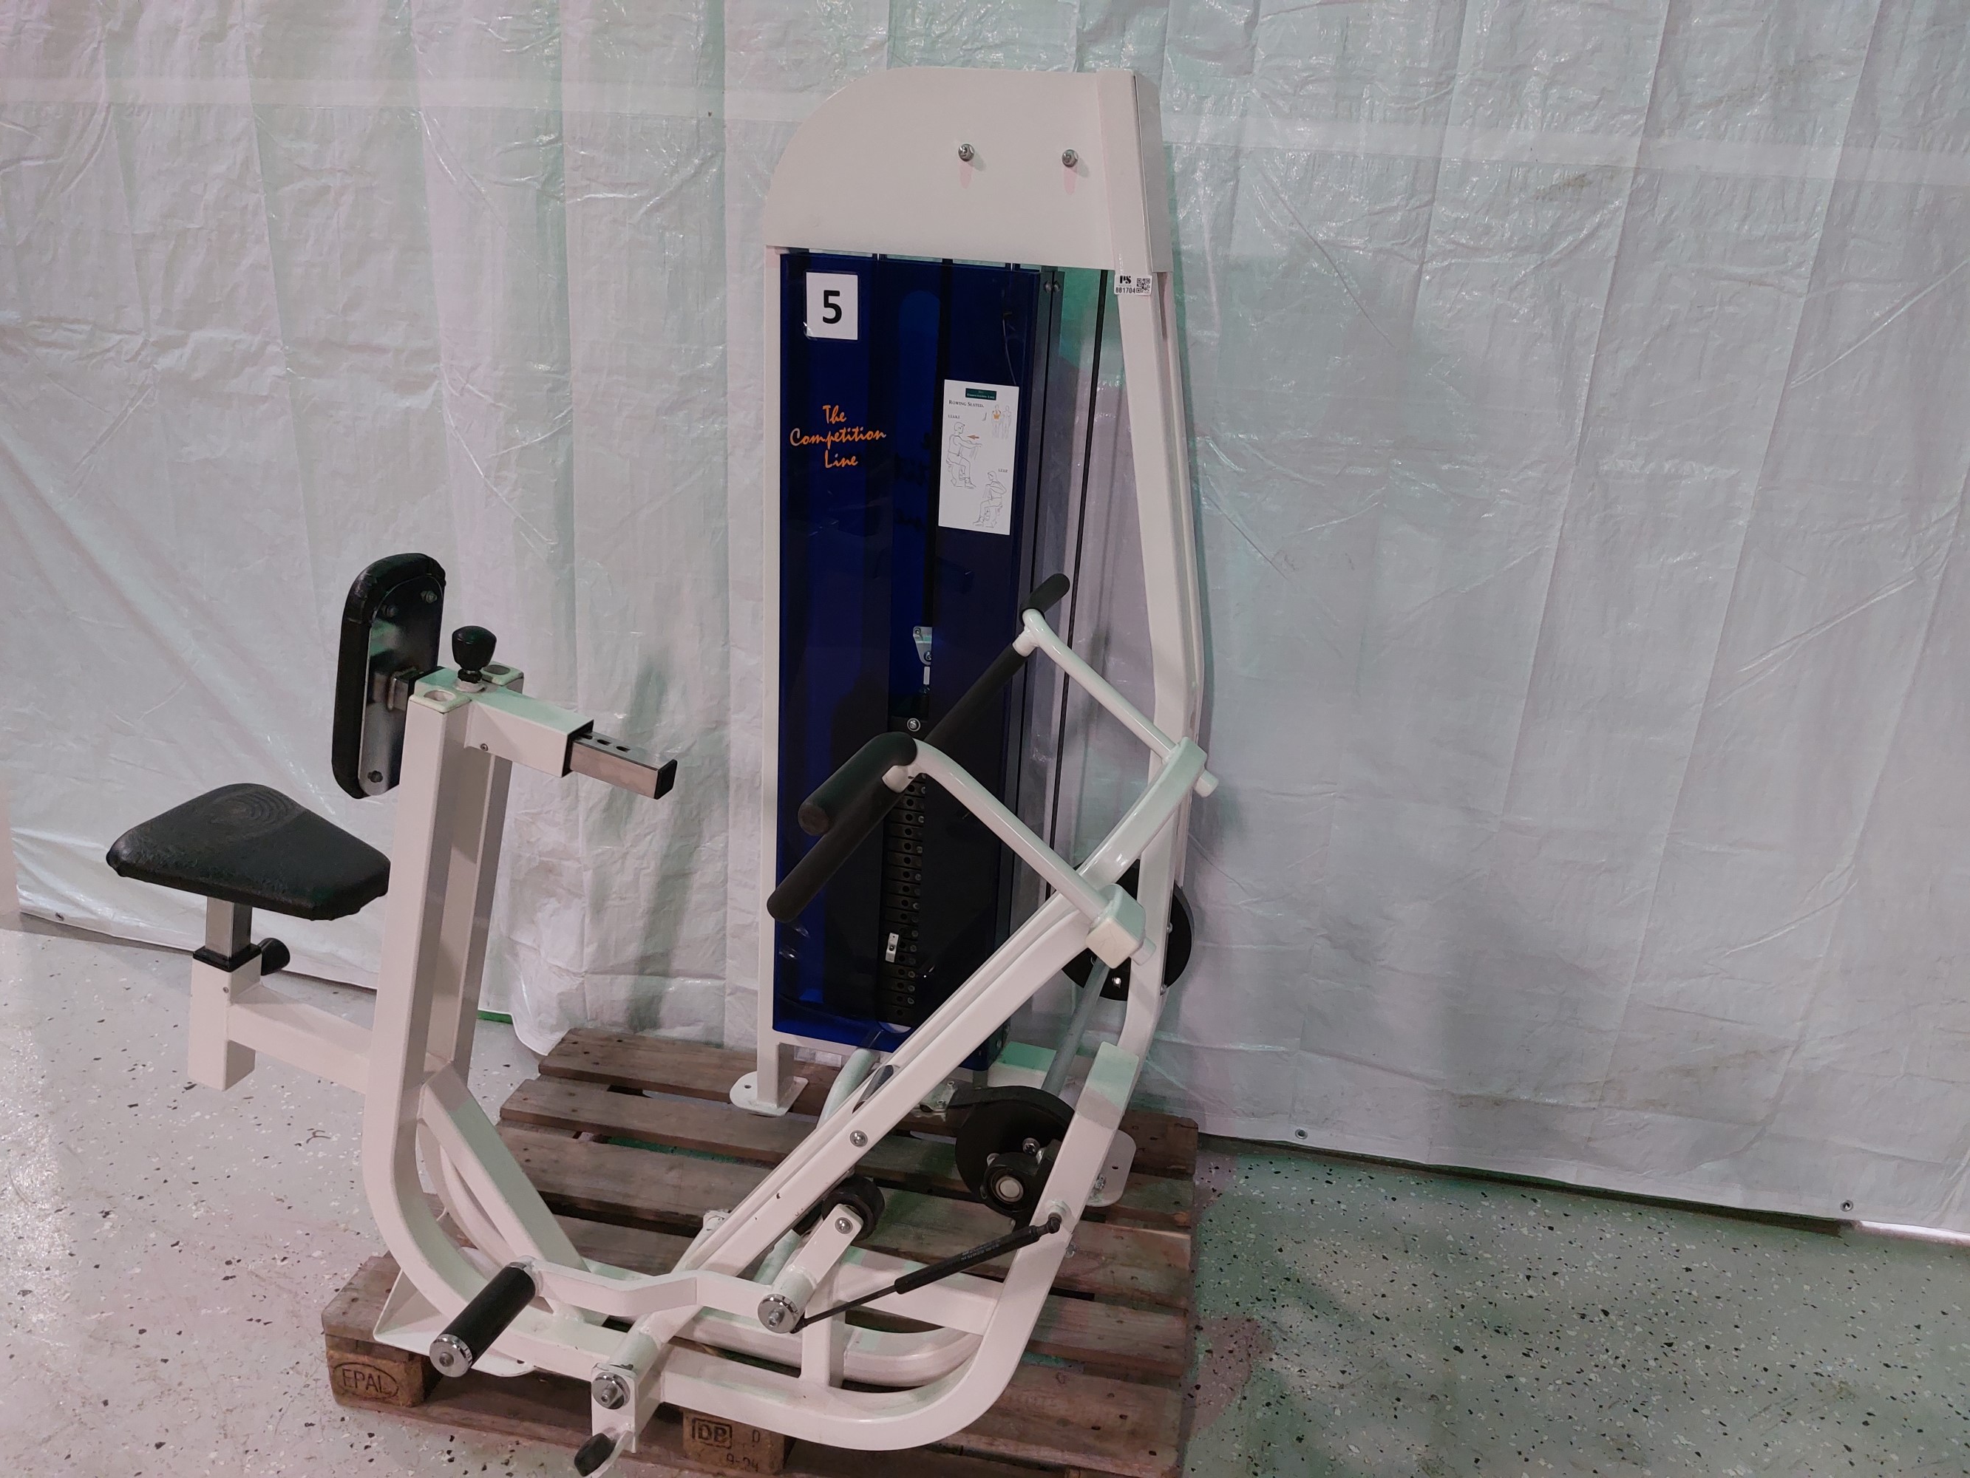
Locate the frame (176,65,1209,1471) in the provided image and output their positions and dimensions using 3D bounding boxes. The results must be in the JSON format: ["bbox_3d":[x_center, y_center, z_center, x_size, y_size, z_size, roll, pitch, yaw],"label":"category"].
[{"bbox_3d":[-0.404,-0.013,1.799,1.360,1.700,1.030,8,20,13],"label":"frame"}]

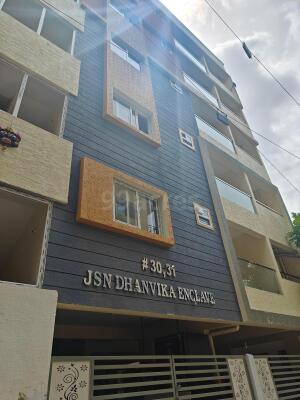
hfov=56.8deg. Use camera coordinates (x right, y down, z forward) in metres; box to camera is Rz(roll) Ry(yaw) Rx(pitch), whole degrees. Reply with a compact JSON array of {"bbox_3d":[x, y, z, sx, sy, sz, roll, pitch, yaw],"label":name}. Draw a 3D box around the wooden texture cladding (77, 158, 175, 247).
[{"bbox_3d":[-0.493,0.116,6.449,2.487,1.497,0.180,21,-40,-35],"label":"wooden texture cladding"}]

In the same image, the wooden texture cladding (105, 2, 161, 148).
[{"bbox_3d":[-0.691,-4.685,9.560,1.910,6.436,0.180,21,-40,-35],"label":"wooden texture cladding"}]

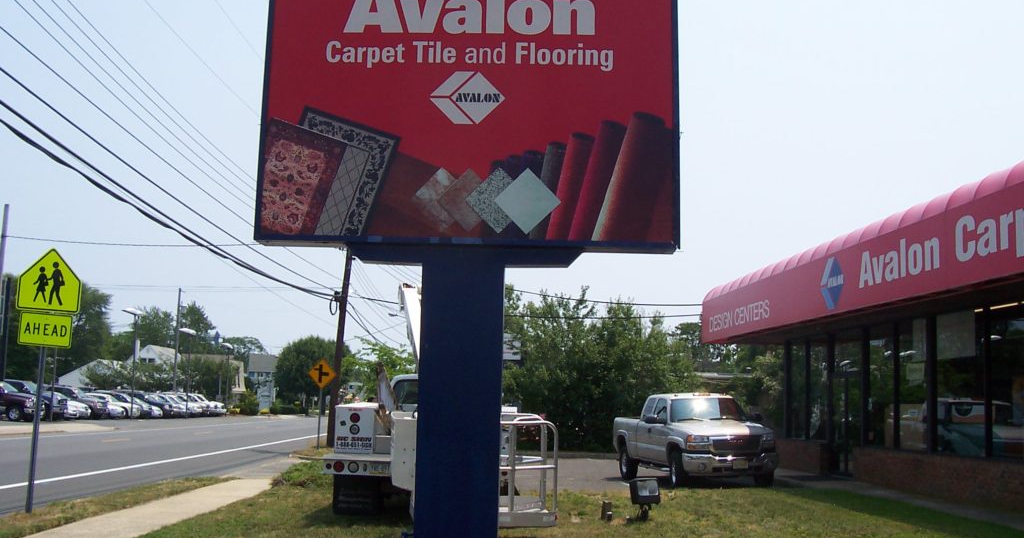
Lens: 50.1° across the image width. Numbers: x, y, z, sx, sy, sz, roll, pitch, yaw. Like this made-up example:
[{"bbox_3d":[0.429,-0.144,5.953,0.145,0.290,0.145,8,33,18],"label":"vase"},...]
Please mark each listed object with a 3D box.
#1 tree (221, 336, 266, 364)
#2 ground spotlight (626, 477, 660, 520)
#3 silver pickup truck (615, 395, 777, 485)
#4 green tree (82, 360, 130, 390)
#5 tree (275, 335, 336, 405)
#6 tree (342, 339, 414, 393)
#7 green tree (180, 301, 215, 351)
[{"bbox_3d":[-39.251,15.423,160.000,7.800,11.300,7.800,3,-8,-14],"label":"tree"},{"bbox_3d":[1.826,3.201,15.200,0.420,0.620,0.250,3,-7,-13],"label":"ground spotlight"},{"bbox_3d":[3.793,3.652,23.307,2.080,1.950,5.790,3,-7,-9],"label":"silver pickup truck"},{"bbox_3d":[-31.862,9.311,86.000,3.900,4.300,3.900,4,-8,-20],"label":"green tree"},{"bbox_3d":[-21.983,11.677,120.000,8.200,8.600,8.200,3,-8,-11],"label":"tree"},{"bbox_3d":[-5.916,5.459,50.000,4.000,4.700,4.000,2,-7,-7],"label":"tree"},{"bbox_3d":[-35.391,9.475,122.000,6.500,12.200,6.500,2,-7,0],"label":"green tree"}]

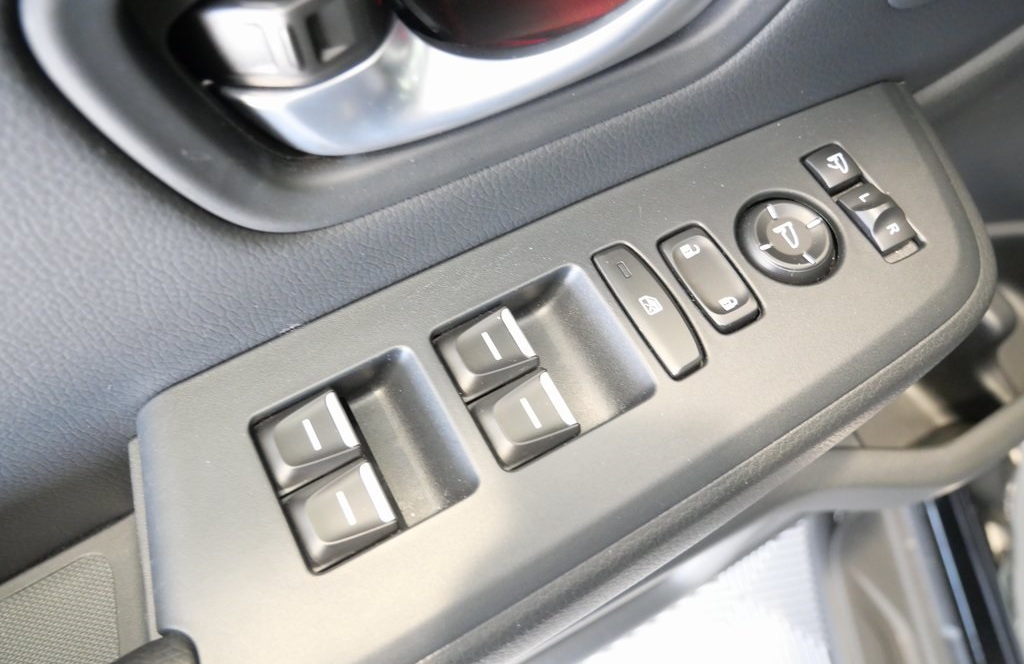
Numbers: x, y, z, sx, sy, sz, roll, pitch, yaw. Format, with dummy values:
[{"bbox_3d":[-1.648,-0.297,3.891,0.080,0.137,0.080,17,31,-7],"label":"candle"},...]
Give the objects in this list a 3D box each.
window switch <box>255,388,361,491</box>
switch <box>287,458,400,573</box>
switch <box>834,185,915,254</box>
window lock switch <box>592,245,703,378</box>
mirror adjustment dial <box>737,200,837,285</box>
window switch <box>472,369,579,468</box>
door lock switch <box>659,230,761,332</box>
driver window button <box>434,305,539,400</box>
[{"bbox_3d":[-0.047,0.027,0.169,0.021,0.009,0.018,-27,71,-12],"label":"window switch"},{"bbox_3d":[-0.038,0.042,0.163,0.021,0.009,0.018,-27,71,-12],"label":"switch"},{"bbox_3d":[0.100,-0.031,0.195,0.012,0.006,0.018,-27,71,-12],"label":"switch"},{"bbox_3d":[0.035,-0.006,0.183,0.011,0.006,0.037,-27,71,-12],"label":"window lock switch"},{"bbox_3d":[0.075,-0.025,0.192,0.025,0.006,0.025,1,68,-1],"label":"mirror adjustment dial"},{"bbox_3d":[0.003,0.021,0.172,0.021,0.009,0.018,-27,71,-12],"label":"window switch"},{"bbox_3d":[0.052,-0.014,0.187,0.012,0.006,0.027,-27,71,-12],"label":"door lock switch"},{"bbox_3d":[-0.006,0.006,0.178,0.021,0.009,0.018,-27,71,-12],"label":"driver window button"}]

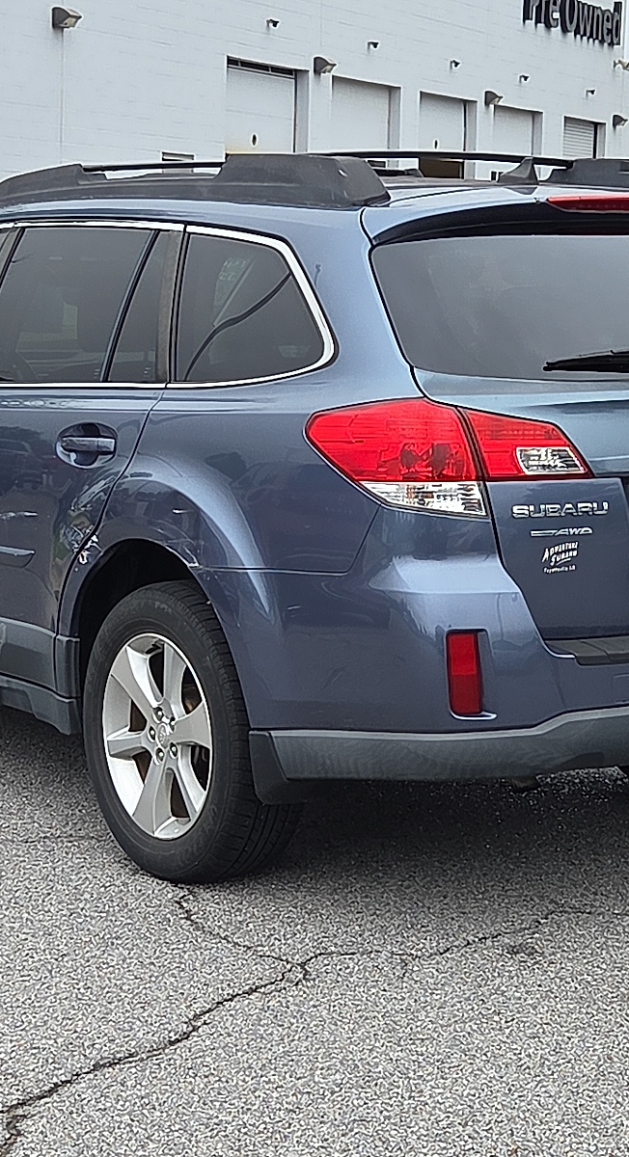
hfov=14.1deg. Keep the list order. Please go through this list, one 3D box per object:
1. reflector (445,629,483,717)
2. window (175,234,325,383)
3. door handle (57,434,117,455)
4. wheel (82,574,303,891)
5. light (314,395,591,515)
[{"bbox_3d":[0.293,0.184,5.024,0.068,0.172,0.035,-2,8,-10],"label":"reflector"},{"bbox_3d":[-0.140,-0.596,5.669,0.050,0.359,0.623,22,-8,-38],"label":"window"},{"bbox_3d":[-0.529,-0.308,5.879,0.050,0.043,0.235,-6,10,-35],"label":"door handle"},{"bbox_3d":[-0.278,0.353,5.868,0.230,0.690,0.690,-6,10,-35],"label":"wheel"},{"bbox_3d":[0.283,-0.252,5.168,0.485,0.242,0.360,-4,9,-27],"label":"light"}]

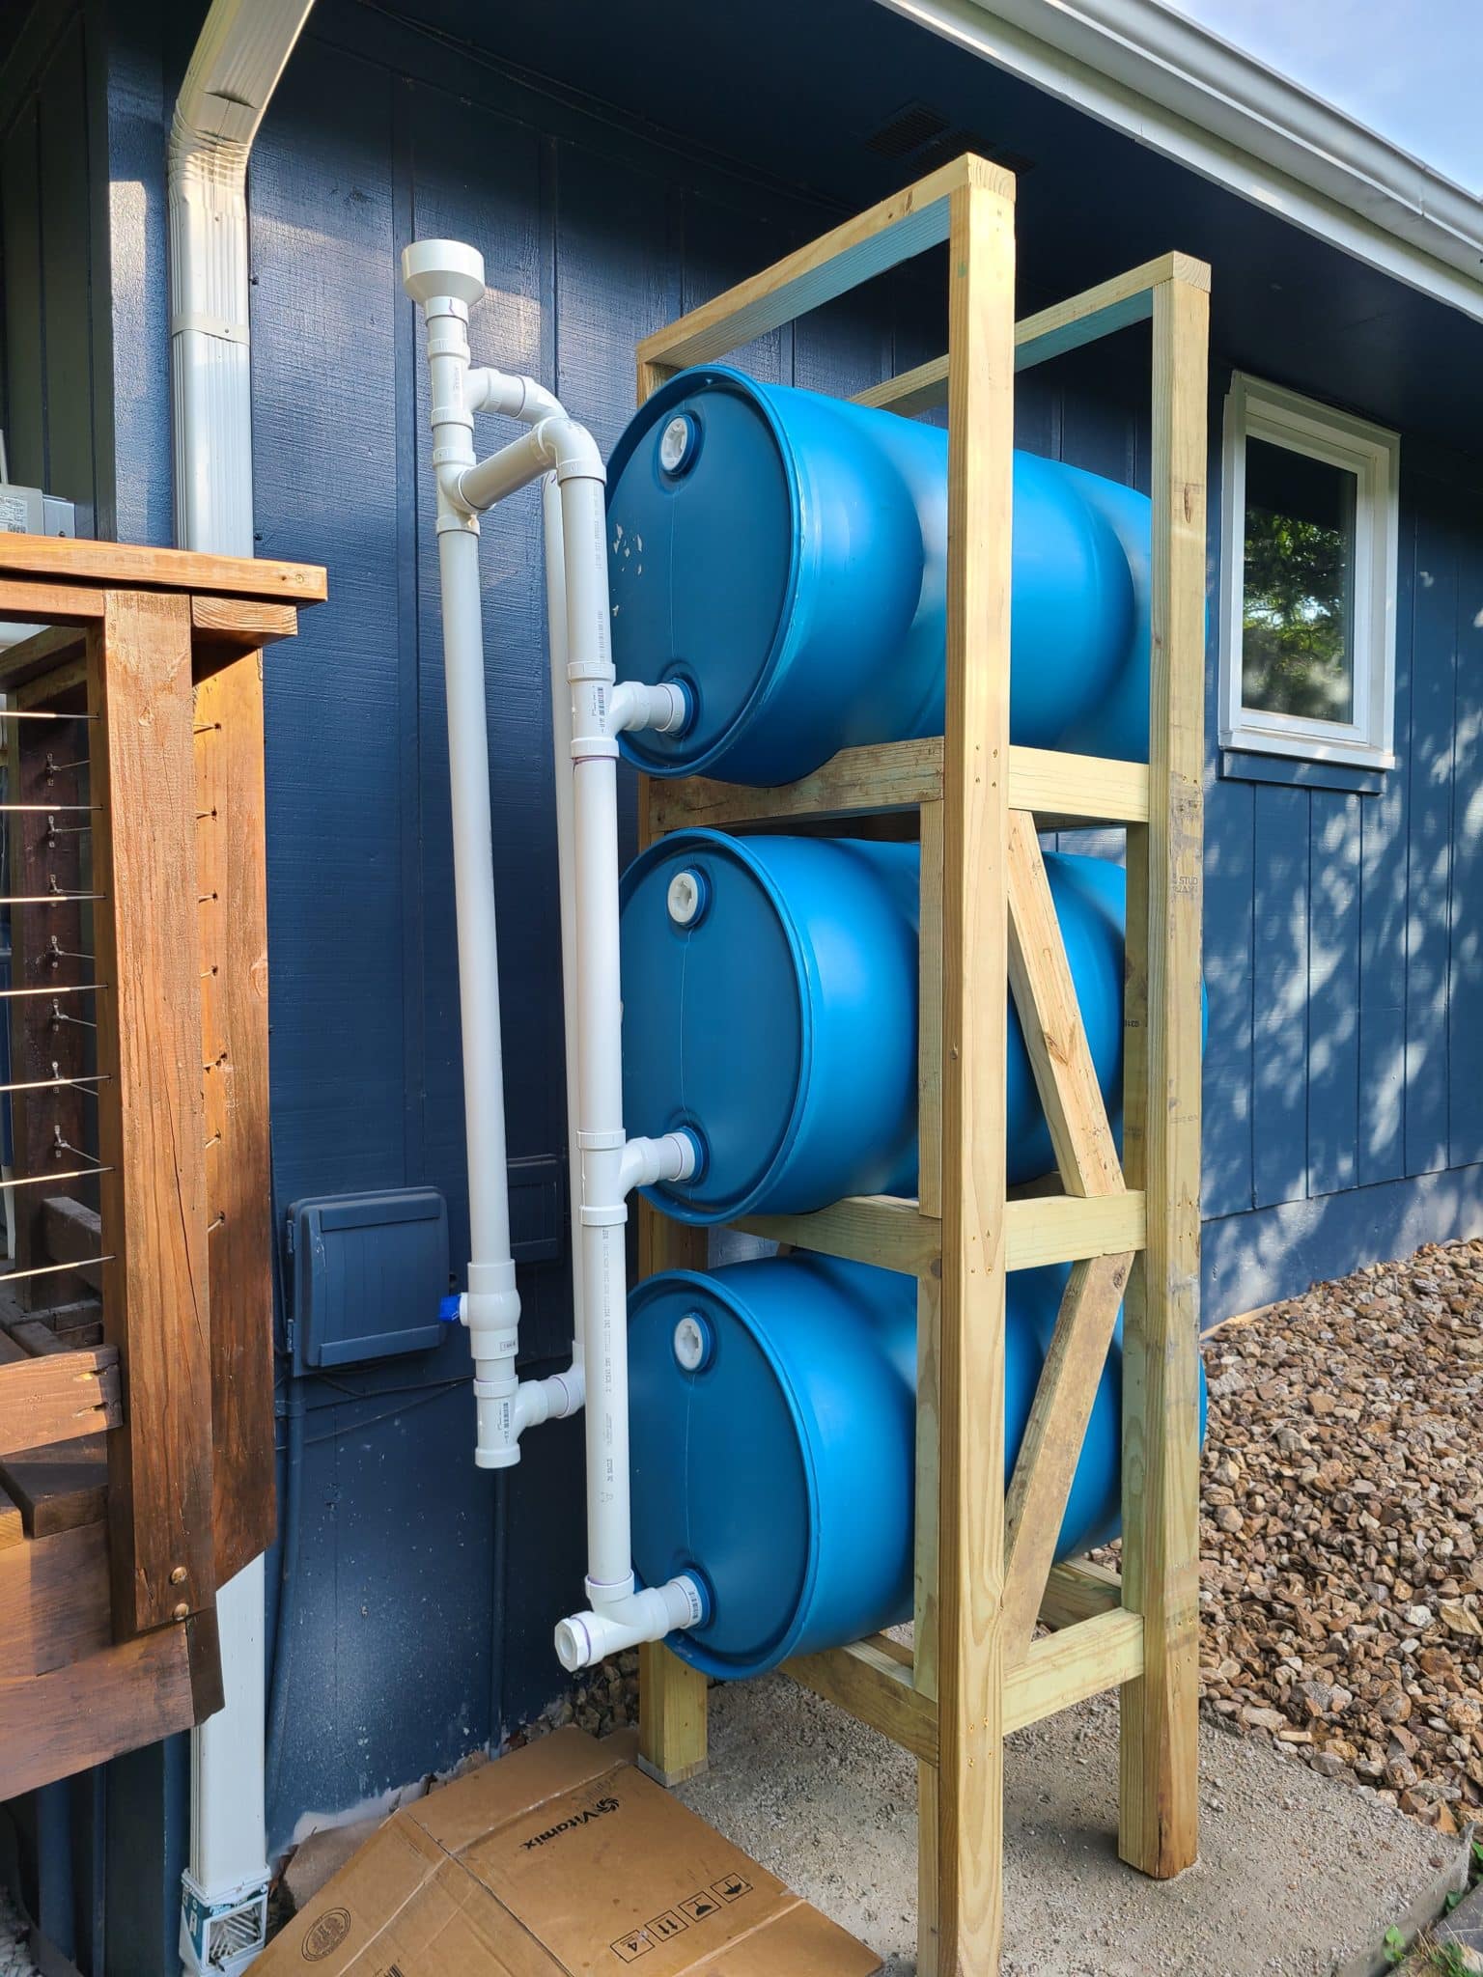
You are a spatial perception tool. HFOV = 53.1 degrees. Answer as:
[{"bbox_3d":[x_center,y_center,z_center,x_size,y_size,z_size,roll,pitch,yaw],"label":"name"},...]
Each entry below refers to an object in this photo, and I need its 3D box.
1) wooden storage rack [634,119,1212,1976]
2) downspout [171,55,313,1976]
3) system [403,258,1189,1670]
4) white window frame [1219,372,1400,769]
[{"bbox_3d":[0.264,0.134,2.404,0.526,2.440,0.762,-1,2,-38],"label":"wooden storage rack"},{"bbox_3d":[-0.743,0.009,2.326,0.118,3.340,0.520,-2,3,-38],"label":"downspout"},{"bbox_3d":[0.113,-0.081,2.392,1.100,2.150,0.740,-1,2,-38],"label":"system"},{"bbox_3d":[1.764,-1.248,4.601,0.945,1.093,0.095,-1,2,-38],"label":"white window frame"}]

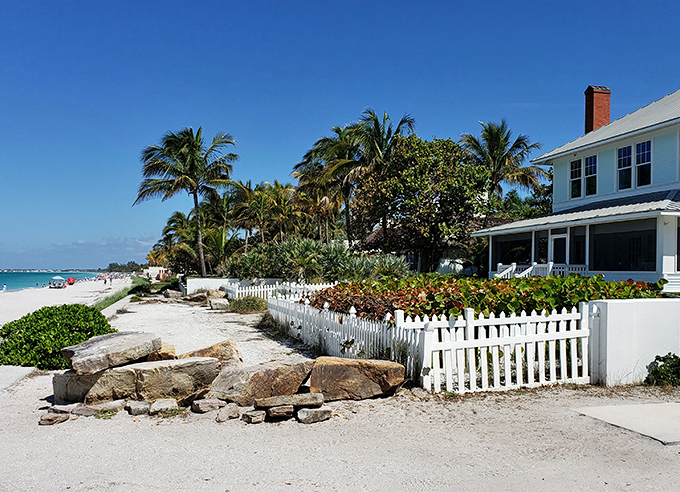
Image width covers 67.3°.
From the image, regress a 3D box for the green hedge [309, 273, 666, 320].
[{"bbox_3d":[2.550,1.358,10.145,5.100,1.500,4.600,1,-3,-20],"label":"green hedge"}]

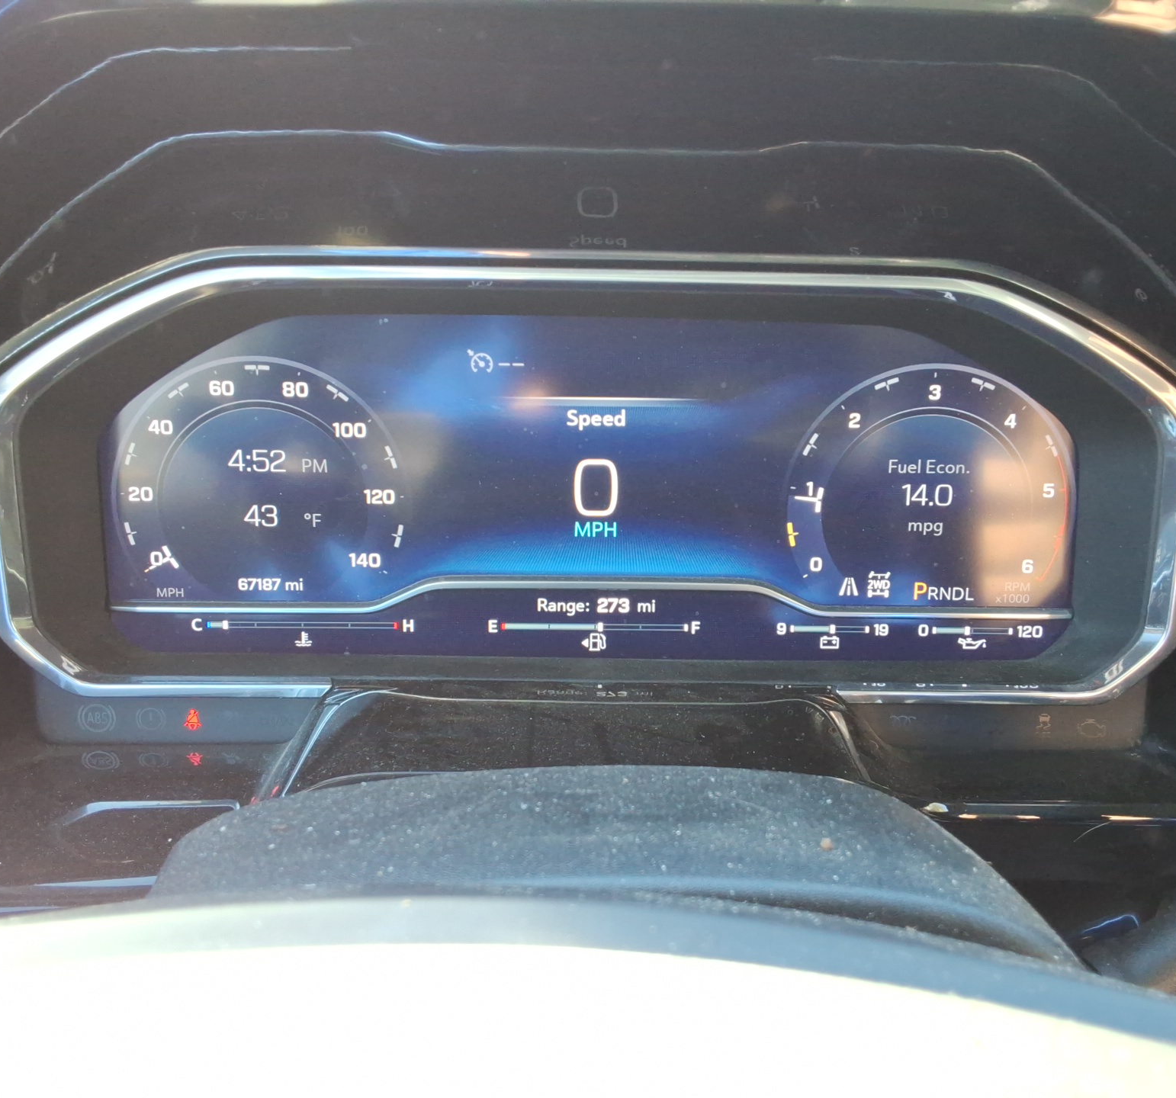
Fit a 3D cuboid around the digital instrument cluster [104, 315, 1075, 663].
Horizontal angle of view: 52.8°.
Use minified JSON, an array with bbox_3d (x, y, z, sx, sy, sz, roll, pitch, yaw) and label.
[{"bbox_3d":[0.001,-0.018,0.358,0.291,0.104,0.015,1,12,-1],"label":"digital instrument cluster"}]

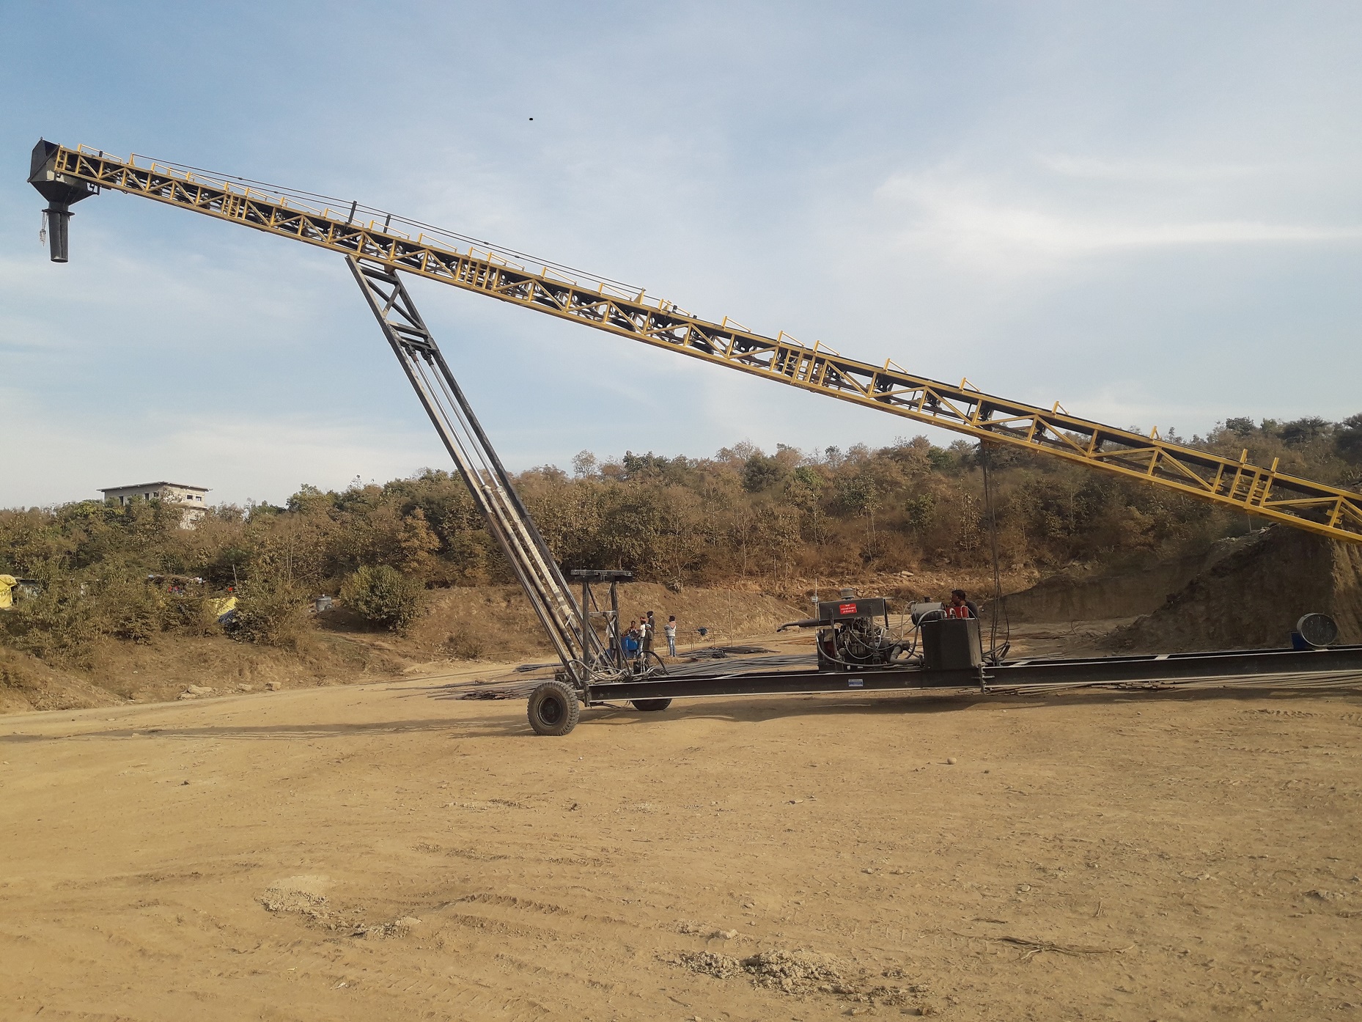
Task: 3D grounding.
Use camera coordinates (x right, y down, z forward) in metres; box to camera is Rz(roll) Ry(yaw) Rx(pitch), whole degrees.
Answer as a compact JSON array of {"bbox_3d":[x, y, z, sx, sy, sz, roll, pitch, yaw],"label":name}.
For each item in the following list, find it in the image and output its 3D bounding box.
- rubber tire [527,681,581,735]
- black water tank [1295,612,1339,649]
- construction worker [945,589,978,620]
[{"bbox_3d":[-2.406,3.750,20.900,1.030,1.030,0.280,-7,-6,27],"label":"rubber tire"},{"bbox_3d":[9.298,1.731,16.086,0.480,0.480,0.660,-7,-6,27],"label":"black water tank"},{"bbox_3d":[4.834,2.085,18.679,0.420,1.500,0.500,0,-6,-30],"label":"construction worker"}]

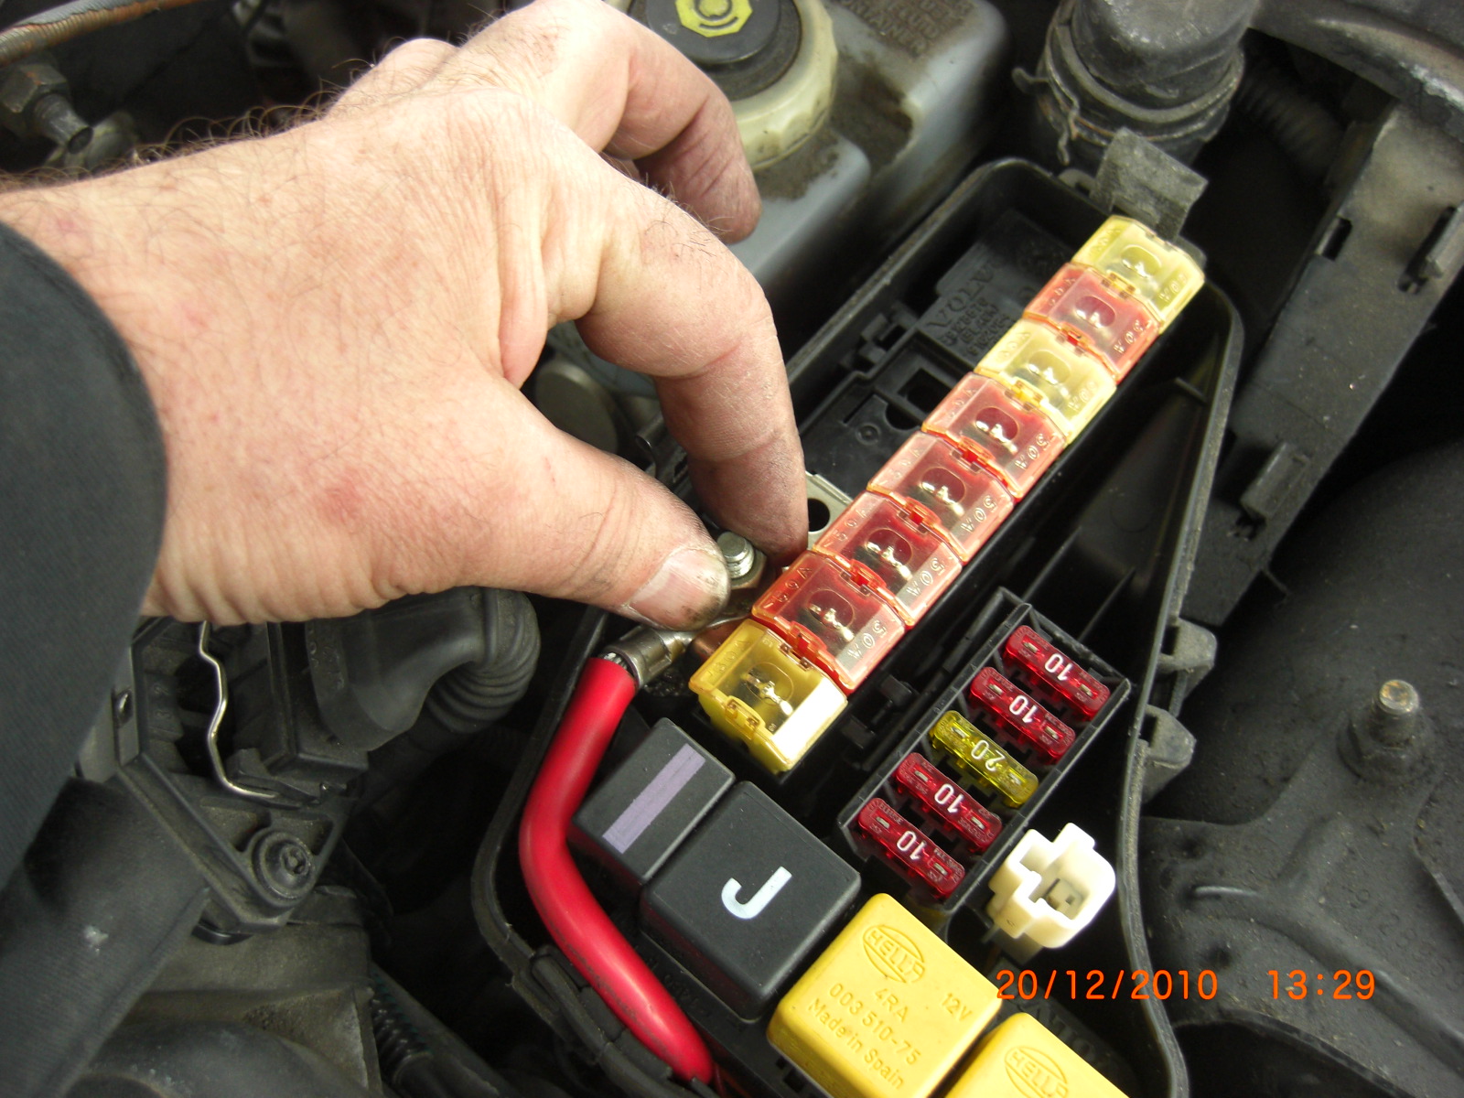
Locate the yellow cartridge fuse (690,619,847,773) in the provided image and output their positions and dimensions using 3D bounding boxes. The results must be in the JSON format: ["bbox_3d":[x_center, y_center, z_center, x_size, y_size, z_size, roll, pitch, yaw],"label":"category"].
[{"bbox_3d":[0.006,0.028,0.283,0.022,0.022,0.016,38,68,13],"label":"yellow cartridge fuse"}]

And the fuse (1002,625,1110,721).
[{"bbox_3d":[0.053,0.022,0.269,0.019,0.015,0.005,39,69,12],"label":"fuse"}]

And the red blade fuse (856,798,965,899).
[{"bbox_3d":[0.030,0.055,0.284,0.019,0.018,0.005,39,68,13],"label":"red blade fuse"}]

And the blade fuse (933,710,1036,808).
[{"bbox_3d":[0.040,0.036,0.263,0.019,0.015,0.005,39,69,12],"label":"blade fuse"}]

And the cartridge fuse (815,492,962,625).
[{"bbox_3d":[0.027,0.005,0.295,0.022,0.022,0.016,38,68,13],"label":"cartridge fuse"}]

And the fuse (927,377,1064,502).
[{"bbox_3d":[0.044,-0.015,0.284,0.021,0.025,0.014,39,69,12],"label":"fuse"}]

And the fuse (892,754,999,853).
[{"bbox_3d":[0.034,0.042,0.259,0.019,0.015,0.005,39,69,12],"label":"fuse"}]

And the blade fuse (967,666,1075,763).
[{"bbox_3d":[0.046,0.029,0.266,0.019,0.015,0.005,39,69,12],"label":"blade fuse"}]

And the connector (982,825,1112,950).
[{"bbox_3d":[0.055,0.059,0.280,0.017,0.018,0.018,38,68,13],"label":"connector"}]

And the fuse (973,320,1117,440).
[{"bbox_3d":[0.059,-0.029,0.313,0.022,0.022,0.016,38,68,13],"label":"fuse"}]

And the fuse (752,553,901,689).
[{"bbox_3d":[0.017,0.016,0.289,0.022,0.022,0.016,38,68,13],"label":"fuse"}]

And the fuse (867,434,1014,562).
[{"bbox_3d":[0.034,-0.005,0.279,0.021,0.025,0.014,39,69,12],"label":"fuse"}]

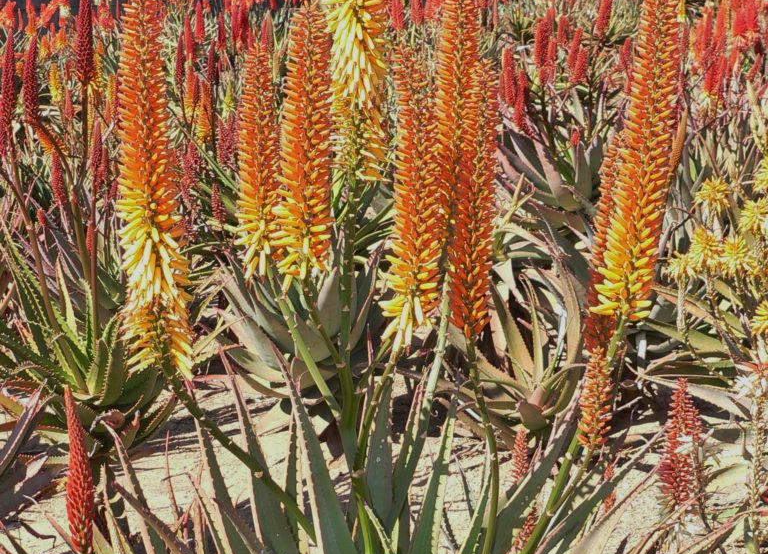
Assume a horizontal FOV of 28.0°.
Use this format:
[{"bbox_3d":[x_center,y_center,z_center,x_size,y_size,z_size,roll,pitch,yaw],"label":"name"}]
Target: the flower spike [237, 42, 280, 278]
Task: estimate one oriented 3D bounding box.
[{"bbox_3d":[-0.179,-0.168,2.200,0.061,0.336,0.061,0,11,0],"label":"flower spike"}]

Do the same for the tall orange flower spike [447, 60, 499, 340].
[{"bbox_3d":[0.127,-0.107,2.130,0.069,0.389,0.069,3,11,0],"label":"tall orange flower spike"}]

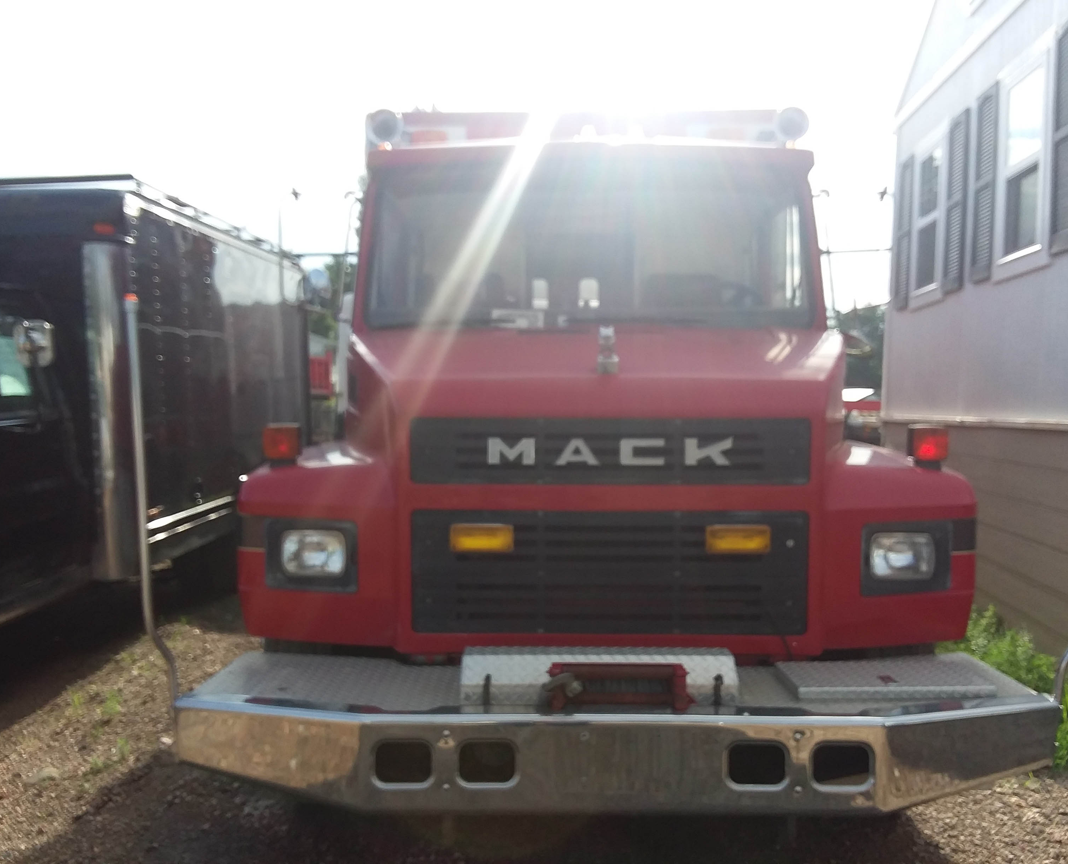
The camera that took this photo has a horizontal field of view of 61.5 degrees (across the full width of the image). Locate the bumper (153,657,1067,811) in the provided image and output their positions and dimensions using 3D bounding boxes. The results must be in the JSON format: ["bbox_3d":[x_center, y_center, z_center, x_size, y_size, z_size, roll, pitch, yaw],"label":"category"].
[{"bbox_3d":[0.225,0.849,2.612,2.360,0.245,0.657,1,2,0],"label":"bumper"}]

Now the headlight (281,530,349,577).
[{"bbox_3d":[-0.679,0.373,2.780,0.195,0.140,0.075,0,3,5],"label":"headlight"}]

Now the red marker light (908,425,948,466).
[{"bbox_3d":[1.307,0.045,2.980,0.107,0.128,0.070,0,3,2],"label":"red marker light"}]

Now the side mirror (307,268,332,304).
[{"bbox_3d":[-0.982,-0.665,4.100,0.110,0.160,0.080,1,3,17],"label":"side mirror"}]

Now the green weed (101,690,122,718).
[{"bbox_3d":[-2.024,1.303,4.300,0.090,0.110,0.090,0,3,0],"label":"green weed"}]

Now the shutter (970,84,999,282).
[{"bbox_3d":[3.293,-1.798,6.586,0.035,1.385,0.375,1,2,5],"label":"shutter"}]

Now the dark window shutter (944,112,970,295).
[{"bbox_3d":[3.343,-1.812,7.117,0.035,1.385,0.375,1,2,5],"label":"dark window shutter"}]

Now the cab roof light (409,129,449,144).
[{"bbox_3d":[-0.557,-1.560,4.750,0.205,0.082,0.060,1,2,0],"label":"cab roof light"}]

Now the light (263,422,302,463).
[{"bbox_3d":[-0.784,0.036,2.818,0.115,0.122,0.070,1,2,0],"label":"light"}]

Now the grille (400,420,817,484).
[{"bbox_3d":[0.223,0.057,2.650,1.165,0.192,0.050,0,3,2],"label":"grille"}]

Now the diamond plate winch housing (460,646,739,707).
[{"bbox_3d":[0.171,0.656,2.420,0.720,0.110,0.200,0,3,2],"label":"diamond plate winch housing"}]

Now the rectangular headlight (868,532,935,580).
[{"bbox_3d":[1.110,0.372,2.718,0.194,0.140,0.080,1,2,0],"label":"rectangular headlight"}]

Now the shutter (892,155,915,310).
[{"bbox_3d":[3.465,-1.846,8.419,0.035,1.385,0.375,1,2,5],"label":"shutter"}]

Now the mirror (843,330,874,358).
[{"bbox_3d":[1.468,-0.405,4.100,0.160,0.120,0.100,-1,3,-14],"label":"mirror"}]

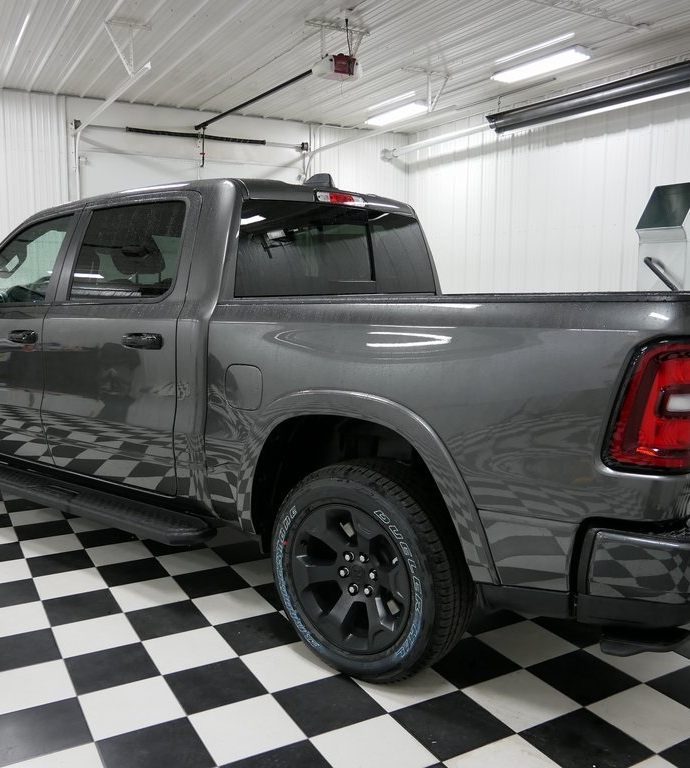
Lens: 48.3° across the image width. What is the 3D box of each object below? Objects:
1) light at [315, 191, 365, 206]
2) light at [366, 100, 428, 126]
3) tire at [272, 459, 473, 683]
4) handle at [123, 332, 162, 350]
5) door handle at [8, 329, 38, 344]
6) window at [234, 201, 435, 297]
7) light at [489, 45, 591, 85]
[{"bbox_3d":[-0.028,-0.949,3.945,0.060,0.055,0.380,6,10,37],"label":"light"},{"bbox_3d":[0.659,-3.436,9.727,0.320,0.090,1.240,-4,9,-29],"label":"light"},{"bbox_3d":[0.088,0.692,2.893,0.800,0.800,0.275,6,10,38],"label":"tire"},{"bbox_3d":[-0.888,-0.187,3.378,0.240,0.070,0.055,6,10,38],"label":"handle"},{"bbox_3d":[-1.681,-0.245,4.016,0.240,0.066,0.055,6,10,38],"label":"door handle"},{"bbox_3d":[0.008,-0.662,3.893,0.070,0.440,1.560,-6,2,39],"label":"window"},{"bbox_3d":[1.886,-3.098,7.438,0.330,0.090,1.220,-4,9,-29],"label":"light"}]

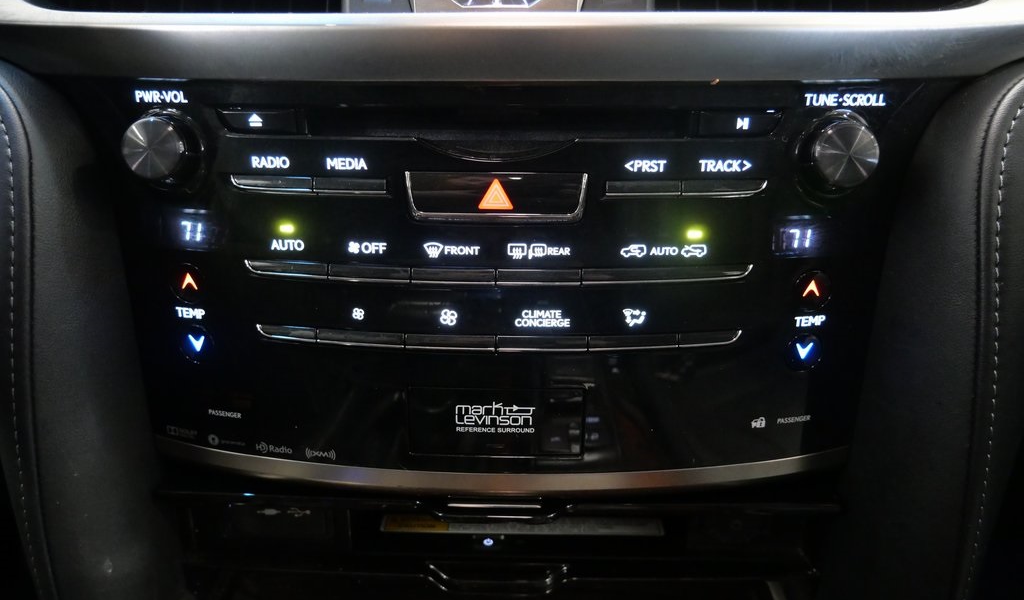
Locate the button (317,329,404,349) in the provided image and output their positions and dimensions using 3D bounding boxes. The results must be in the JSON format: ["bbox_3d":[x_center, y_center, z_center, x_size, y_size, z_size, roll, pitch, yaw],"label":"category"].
[{"bbox_3d":[-0.058,0.014,0.273,0.035,0.006,0.006,2,13,8],"label":"button"}]

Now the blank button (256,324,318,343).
[{"bbox_3d":[-0.088,0.013,0.278,0.026,0.006,0.006,3,13,11],"label":"blank button"}]

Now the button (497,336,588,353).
[{"bbox_3d":[0.011,0.016,0.267,0.034,0.006,0.006,1,13,1],"label":"button"}]

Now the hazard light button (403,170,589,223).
[{"bbox_3d":[-0.006,-0.037,0.256,0.064,0.018,0.007,1,13,3],"label":"hazard light button"}]

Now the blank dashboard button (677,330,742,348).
[{"bbox_3d":[0.075,0.015,0.269,0.024,0.007,0.006,-1,13,-5],"label":"blank dashboard button"}]

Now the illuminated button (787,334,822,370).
[{"bbox_3d":[0.113,0.020,0.275,0.015,0.015,0.005,-2,13,-9],"label":"illuminated button"}]

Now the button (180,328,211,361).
[{"bbox_3d":[-0.128,0.018,0.288,0.014,0.014,0.005,4,13,15],"label":"button"}]

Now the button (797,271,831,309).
[{"bbox_3d":[0.114,-0.004,0.270,0.014,0.014,0.005,-2,13,-9],"label":"button"}]

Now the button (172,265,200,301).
[{"bbox_3d":[-0.129,-0.007,0.283,0.014,0.014,0.005,4,13,15],"label":"button"}]

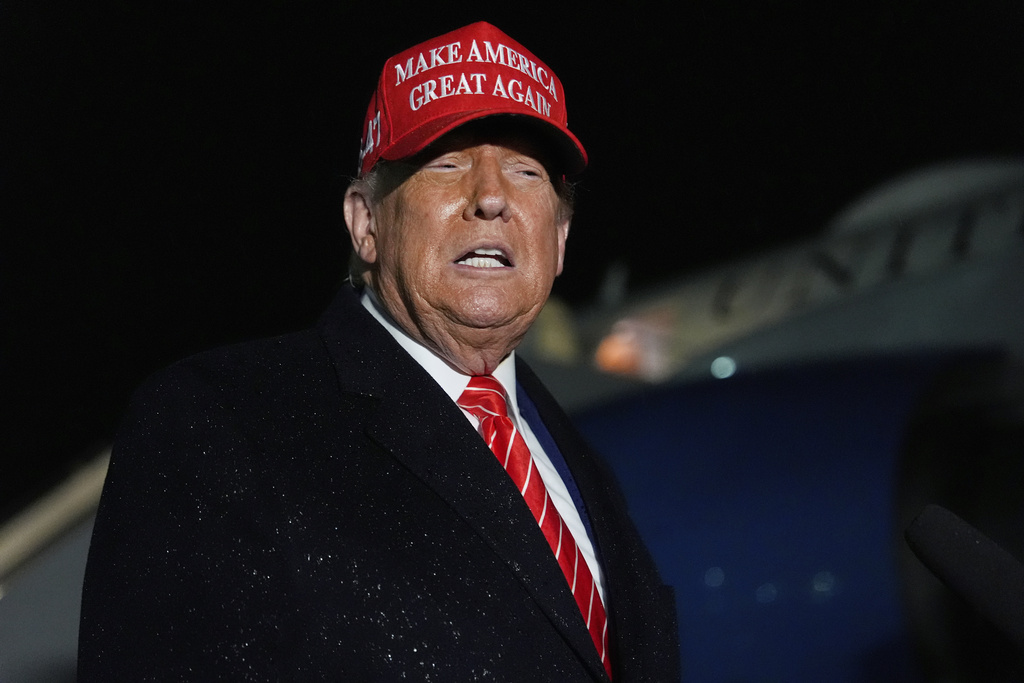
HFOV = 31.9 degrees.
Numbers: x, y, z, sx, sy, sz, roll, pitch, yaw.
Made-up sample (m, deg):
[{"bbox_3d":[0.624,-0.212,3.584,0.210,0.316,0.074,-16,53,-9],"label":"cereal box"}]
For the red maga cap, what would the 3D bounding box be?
[{"bbox_3d":[-0.031,-0.197,1.512,0.178,0.144,0.262,5,-12,-12],"label":"red maga cap"}]

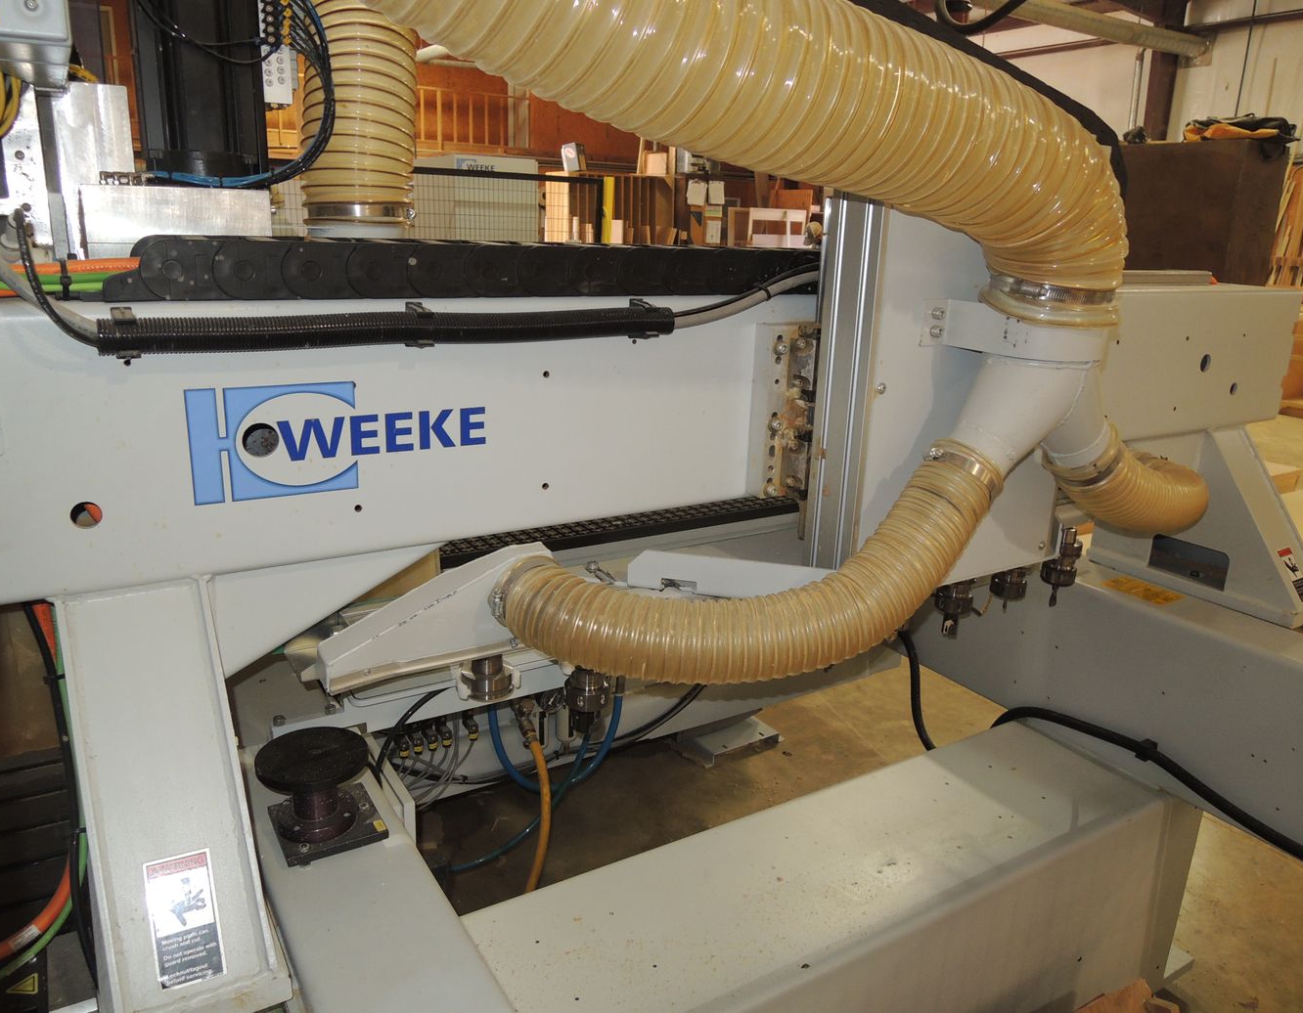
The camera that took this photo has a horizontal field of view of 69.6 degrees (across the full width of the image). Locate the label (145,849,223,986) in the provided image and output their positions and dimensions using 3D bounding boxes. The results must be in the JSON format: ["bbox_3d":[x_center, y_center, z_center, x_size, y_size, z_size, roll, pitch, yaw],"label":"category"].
[{"bbox_3d":[-0.437,0.387,0.879,0.056,0.113,0.003,-8,-18,-30],"label":"label"}]

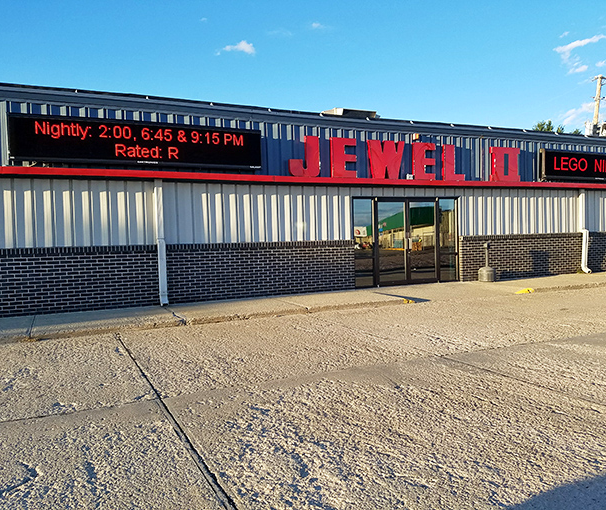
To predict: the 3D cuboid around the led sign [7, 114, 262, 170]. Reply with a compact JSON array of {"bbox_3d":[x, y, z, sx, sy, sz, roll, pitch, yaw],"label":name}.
[{"bbox_3d":[-2.895,-2.044,9.490,4.460,0.770,0.170,-2,2,-25],"label":"led sign"}]

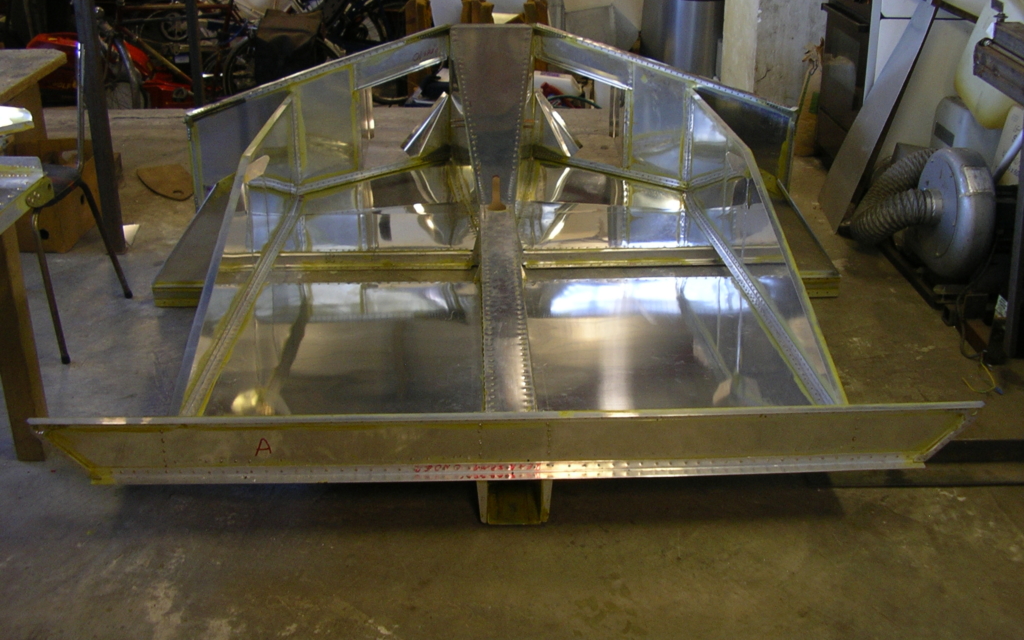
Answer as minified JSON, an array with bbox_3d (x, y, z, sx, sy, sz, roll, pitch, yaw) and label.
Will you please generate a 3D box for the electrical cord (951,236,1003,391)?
[{"bbox_3d":[1.375,-0.035,3.272,0.230,0.210,0.740,4,22,11],"label":"electrical cord"}]

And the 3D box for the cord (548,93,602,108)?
[{"bbox_3d":[0.366,-1.341,6.857,0.360,0.120,0.200,-1,22,0],"label":"cord"}]

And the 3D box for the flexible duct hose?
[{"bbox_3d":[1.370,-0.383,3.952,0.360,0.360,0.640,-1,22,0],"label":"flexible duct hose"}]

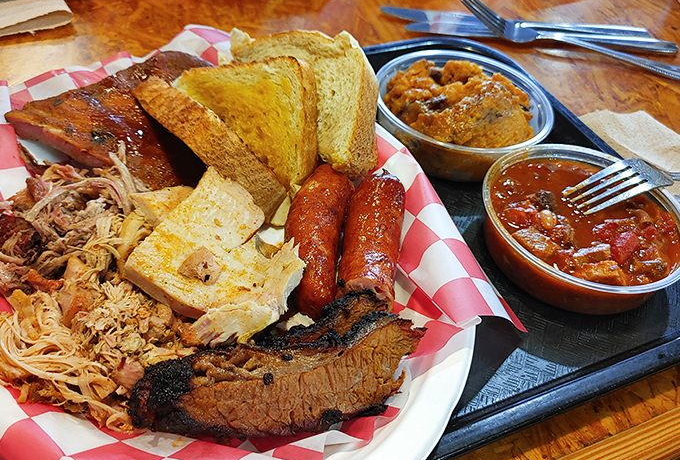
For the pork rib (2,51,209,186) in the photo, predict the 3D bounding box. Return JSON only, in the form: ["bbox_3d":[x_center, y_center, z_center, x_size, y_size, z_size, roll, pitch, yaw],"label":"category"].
[{"bbox_3d":[-0.102,-0.059,0.288,0.108,0.030,0.098,24,51,16],"label":"pork rib"}]

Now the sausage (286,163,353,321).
[{"bbox_3d":[-0.011,0.001,0.239,0.029,0.028,0.096,4,48,-2],"label":"sausage"}]

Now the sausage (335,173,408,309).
[{"bbox_3d":[0.017,0.001,0.241,0.029,0.028,0.083,9,48,3],"label":"sausage"}]

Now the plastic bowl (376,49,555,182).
[{"bbox_3d":[0.069,-0.065,0.300,0.101,0.032,0.101,3,48,-3],"label":"plastic bowl"}]

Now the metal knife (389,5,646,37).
[{"bbox_3d":[0.151,-0.178,0.436,0.233,0.009,0.021,4,48,-1],"label":"metal knife"}]

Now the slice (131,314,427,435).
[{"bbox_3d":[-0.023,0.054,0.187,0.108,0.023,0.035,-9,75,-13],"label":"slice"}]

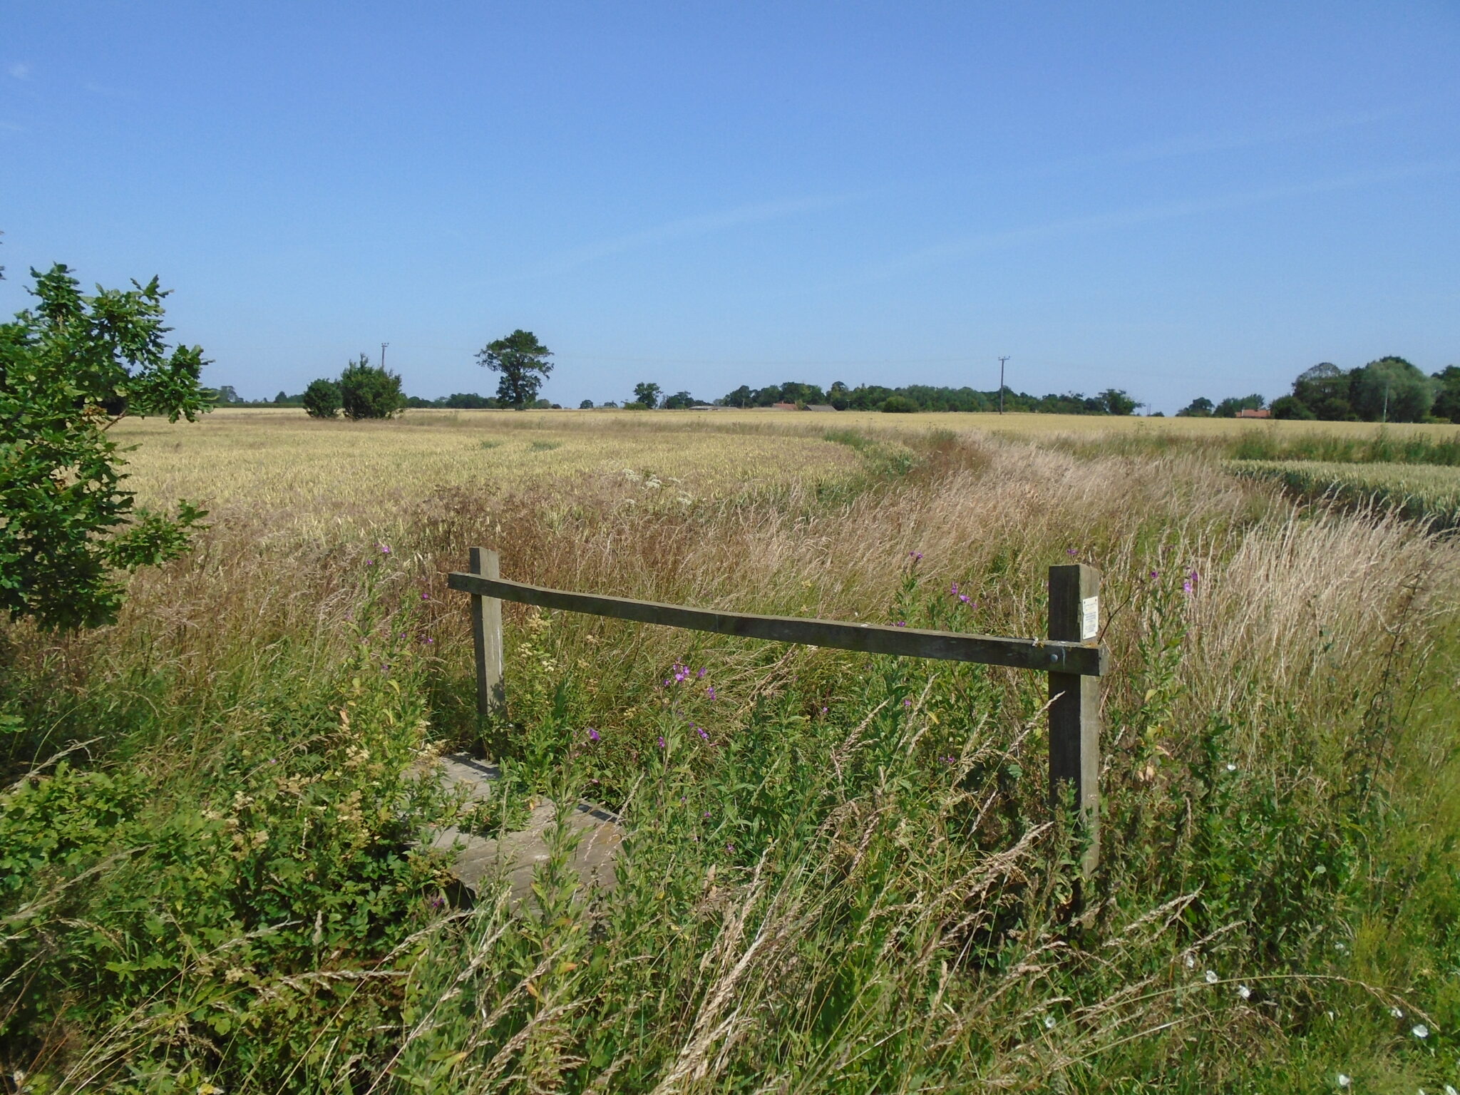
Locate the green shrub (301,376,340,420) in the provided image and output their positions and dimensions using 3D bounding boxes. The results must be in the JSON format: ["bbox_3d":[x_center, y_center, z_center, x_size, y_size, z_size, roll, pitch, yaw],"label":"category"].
[{"bbox_3d":[-27.221,-9.816,73.000,2.730,3.070,2.730,-2,8,-20],"label":"green shrub"}]

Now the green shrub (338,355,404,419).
[{"bbox_3d":[-23.226,-10.208,71.000,4.280,4.470,4.070,-2,8,-18],"label":"green shrub"}]

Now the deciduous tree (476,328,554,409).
[{"bbox_3d":[-36.273,-29.819,185.000,12.700,14.060,12.320,-1,7,-11],"label":"deciduous tree"}]

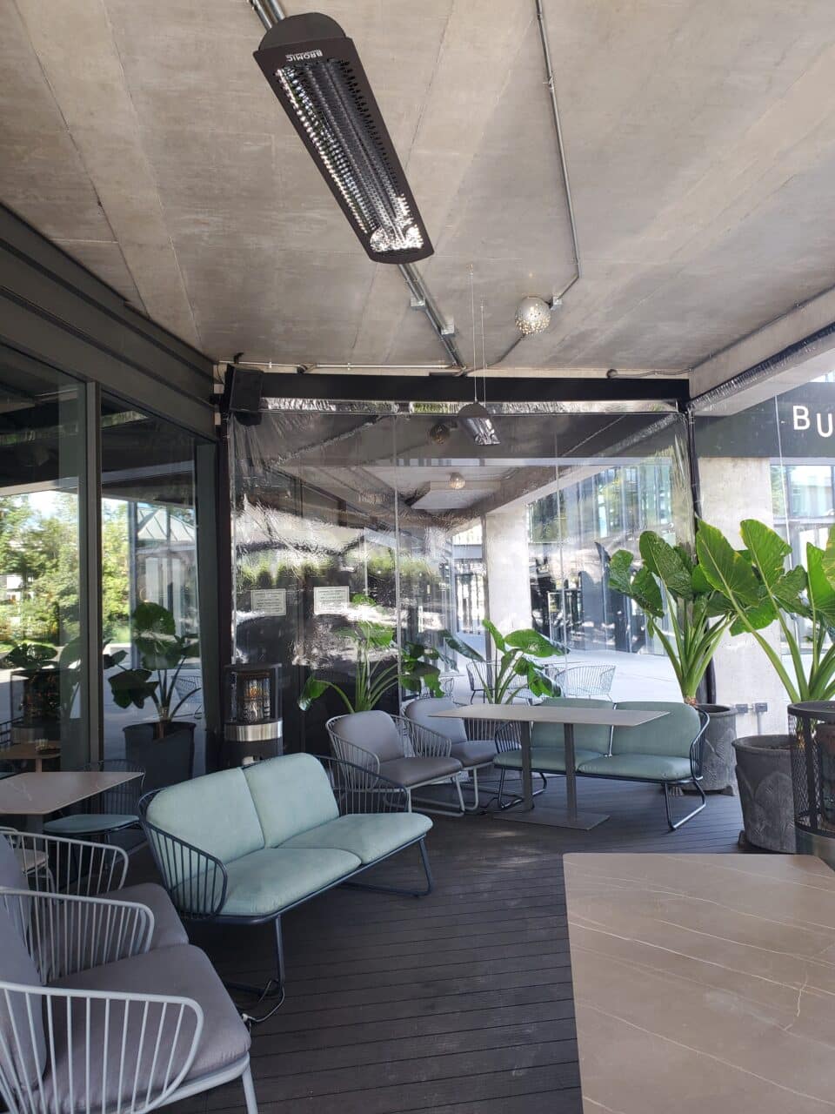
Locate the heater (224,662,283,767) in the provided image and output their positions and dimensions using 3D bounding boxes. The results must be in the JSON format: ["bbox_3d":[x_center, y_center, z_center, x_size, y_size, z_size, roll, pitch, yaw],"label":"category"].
[{"bbox_3d":[-1.218,1.390,6.279,0.440,1.163,0.440,-2,-4,0],"label":"heater"}]

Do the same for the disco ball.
[{"bbox_3d":[0.820,-1.706,5.914,0.255,0.265,0.255,-2,-4,0],"label":"disco ball"}]

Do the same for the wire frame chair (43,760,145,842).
[{"bbox_3d":[-1.709,1.504,4.580,0.560,0.760,0.570,-3,-4,16],"label":"wire frame chair"}]

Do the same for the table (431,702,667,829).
[{"bbox_3d":[0.951,1.513,6.067,1.582,0.741,0.714,-4,-4,33],"label":"table"}]

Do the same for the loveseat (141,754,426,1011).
[{"bbox_3d":[-0.570,1.431,4.158,0.770,0.775,1.520,-4,-4,28],"label":"loveseat"}]

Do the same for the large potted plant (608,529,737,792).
[{"bbox_3d":[2.132,0.833,6.857,1.120,2.113,1.000,-2,-4,0],"label":"large potted plant"}]

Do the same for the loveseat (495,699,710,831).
[{"bbox_3d":[1.369,1.497,6.319,1.520,0.775,0.770,-4,-4,35],"label":"loveseat"}]

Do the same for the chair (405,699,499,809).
[{"bbox_3d":[0.390,1.569,6.937,0.770,0.775,0.820,-5,-5,41],"label":"chair"}]

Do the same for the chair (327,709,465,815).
[{"bbox_3d":[-0.149,1.542,6.196,0.770,0.775,0.830,-5,-4,38],"label":"chair"}]

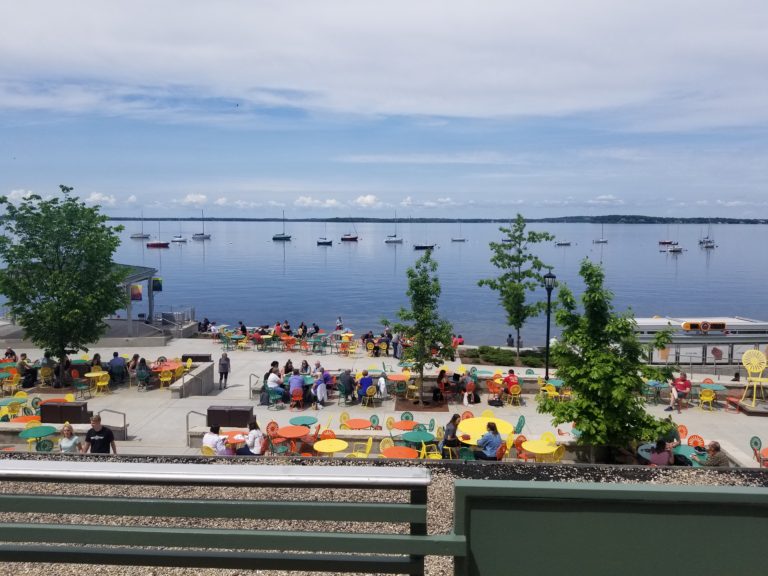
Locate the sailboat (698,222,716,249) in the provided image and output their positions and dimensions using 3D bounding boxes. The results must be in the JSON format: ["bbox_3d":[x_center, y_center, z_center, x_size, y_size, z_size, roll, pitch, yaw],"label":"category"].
[{"bbox_3d":[119.997,-19.928,212.663,7.000,10.200,2.400,-4,8,-30],"label":"sailboat"}]

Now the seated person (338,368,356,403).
[{"bbox_3d":[-1.402,3.973,23.690,0.800,1.280,0.520,-5,9,-41],"label":"seated person"}]

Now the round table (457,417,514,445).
[{"bbox_3d":[3.029,4.521,17.128,1.600,0.730,1.600,0,7,0],"label":"round table"}]

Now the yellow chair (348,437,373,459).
[{"bbox_3d":[-0.621,4.496,15.780,0.600,0.860,0.540,0,7,1],"label":"yellow chair"}]

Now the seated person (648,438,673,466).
[{"bbox_3d":[6.895,4.485,14.388,0.750,1.250,0.470,-6,9,-42],"label":"seated person"}]

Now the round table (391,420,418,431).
[{"bbox_3d":[0.712,4.833,18.767,0.900,0.730,0.900,0,7,0],"label":"round table"}]

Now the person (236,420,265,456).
[{"bbox_3d":[-3.533,4.128,15.299,0.780,1.270,0.520,3,7,21],"label":"person"}]

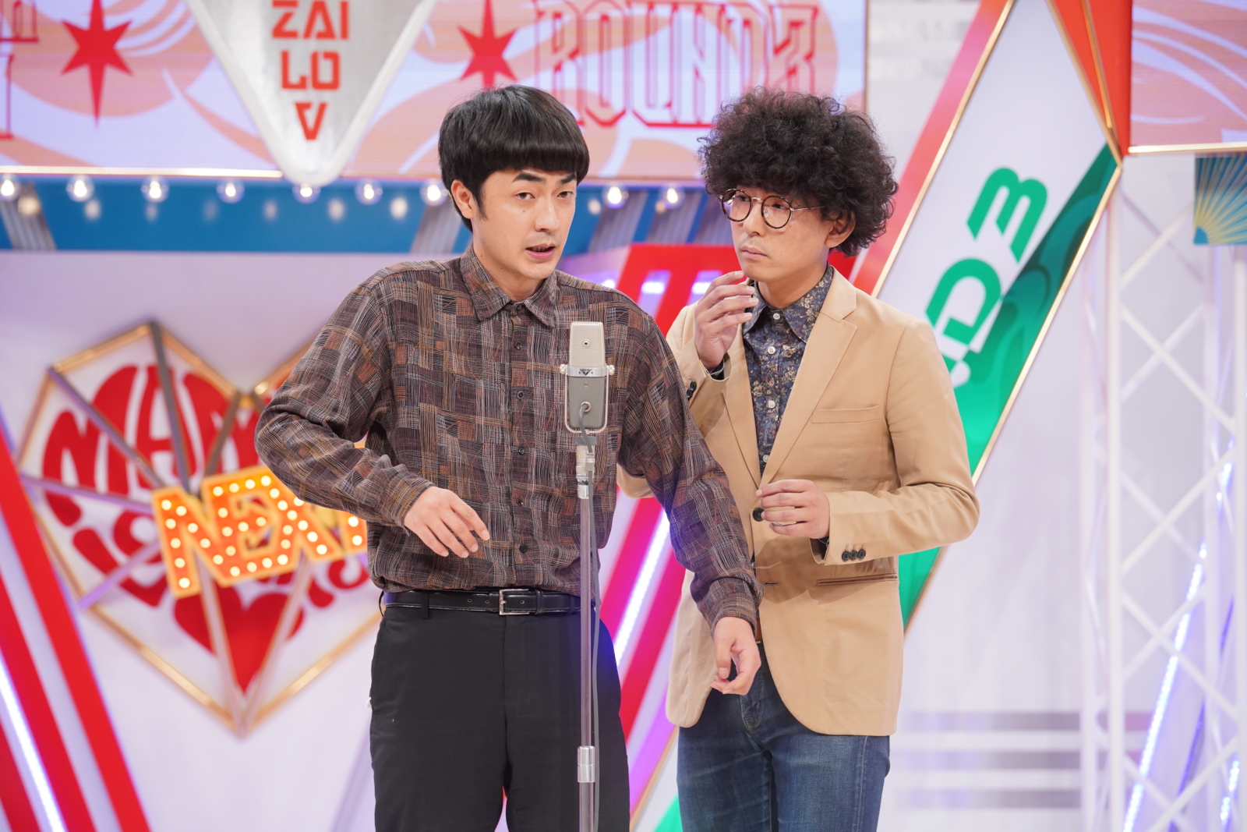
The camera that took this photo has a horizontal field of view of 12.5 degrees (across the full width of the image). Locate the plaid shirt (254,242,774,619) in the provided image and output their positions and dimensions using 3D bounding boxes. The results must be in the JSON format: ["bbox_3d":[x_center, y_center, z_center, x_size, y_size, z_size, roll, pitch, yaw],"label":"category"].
[{"bbox_3d":[-0.159,0.029,7.800,0.670,0.525,0.400,0,0,-7],"label":"plaid shirt"}]

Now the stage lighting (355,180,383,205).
[{"bbox_3d":[-0.469,-0.411,10.460,0.049,0.050,0.049,0,0,0],"label":"stage lighting"}]

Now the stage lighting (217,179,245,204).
[{"bbox_3d":[-0.719,-0.412,10.400,0.049,0.050,0.049,0,0,0],"label":"stage lighting"}]

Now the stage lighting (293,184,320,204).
[{"bbox_3d":[-0.580,-0.411,10.400,0.049,0.050,0.049,0,0,0],"label":"stage lighting"}]

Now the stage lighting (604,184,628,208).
[{"bbox_3d":[-0.015,-0.414,10.720,0.049,0.050,0.049,0,0,0],"label":"stage lighting"}]

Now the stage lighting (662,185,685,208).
[{"bbox_3d":[0.093,-0.415,10.780,0.049,0.050,0.049,0,0,0],"label":"stage lighting"}]

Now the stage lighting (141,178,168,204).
[{"bbox_3d":[-0.857,-0.413,10.400,0.049,0.050,0.049,0,0,0],"label":"stage lighting"}]

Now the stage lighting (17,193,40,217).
[{"bbox_3d":[-1.132,-0.401,10.800,0.044,0.047,0.044,0,0,0],"label":"stage lighting"}]

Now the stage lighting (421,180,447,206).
[{"bbox_3d":[-0.350,-0.413,10.530,0.049,0.050,0.049,0,0,0],"label":"stage lighting"}]

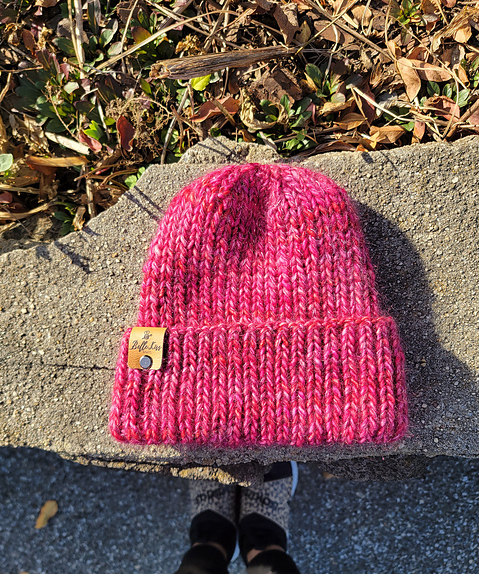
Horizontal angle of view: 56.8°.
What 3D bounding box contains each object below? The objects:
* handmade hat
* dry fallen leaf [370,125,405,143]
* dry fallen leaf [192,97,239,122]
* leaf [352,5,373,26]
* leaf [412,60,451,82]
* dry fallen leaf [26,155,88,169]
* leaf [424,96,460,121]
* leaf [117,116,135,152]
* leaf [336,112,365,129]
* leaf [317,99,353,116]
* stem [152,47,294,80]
[{"bbox_3d":[0.015,0.004,0.384,0.236,0.075,0.251,0,71,0],"label":"handmade hat"},{"bbox_3d":[0.160,-0.165,0.476,0.034,0.010,0.018,3,90,9],"label":"dry fallen leaf"},{"bbox_3d":[-0.030,-0.213,0.530,0.064,0.018,0.027,-23,73,-8],"label":"dry fallen leaf"},{"bbox_3d":[0.148,-0.325,0.532,0.023,0.008,0.022,-7,95,8],"label":"leaf"},{"bbox_3d":[0.216,-0.243,0.498,0.046,0.008,0.020,24,92,9],"label":"leaf"},{"bbox_3d":[-0.189,-0.129,0.458,0.058,0.011,0.011,-4,88,-11],"label":"dry fallen leaf"},{"bbox_3d":[0.244,-0.214,0.530,0.044,0.020,0.040,24,73,8],"label":"leaf"},{"bbox_3d":[-0.119,-0.160,0.464,0.017,0.009,0.036,-13,99,-8],"label":"leaf"},{"bbox_3d":[0.122,-0.179,0.481,0.034,0.009,0.017,-7,89,7],"label":"leaf"},{"bbox_3d":[0.106,-0.199,0.488,0.042,0.010,0.009,-21,89,6],"label":"leaf"},{"bbox_3d":[-0.018,-0.275,0.541,0.180,0.022,0.024,-11,71,-4],"label":"stem"}]

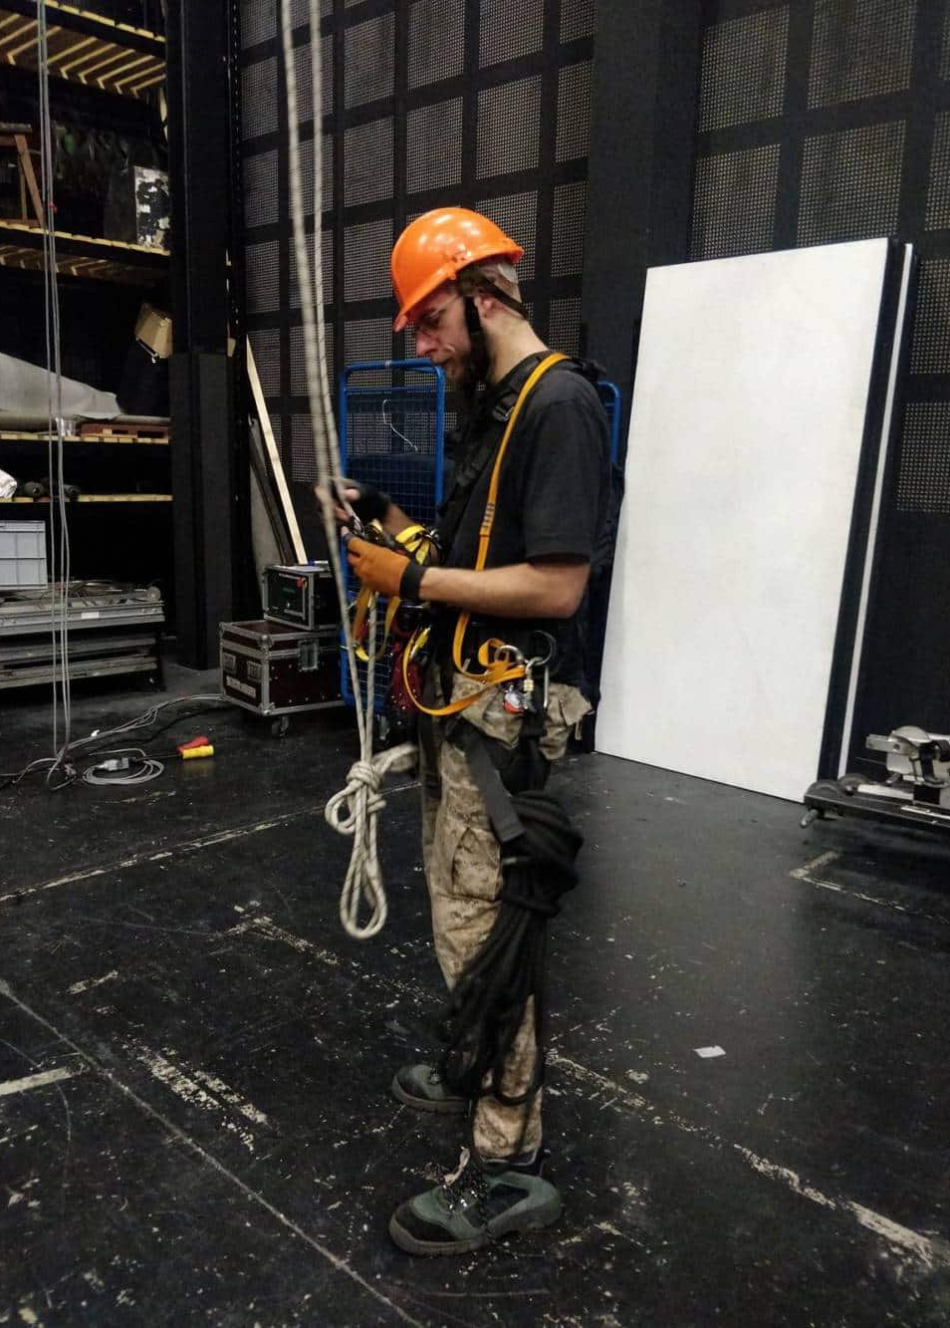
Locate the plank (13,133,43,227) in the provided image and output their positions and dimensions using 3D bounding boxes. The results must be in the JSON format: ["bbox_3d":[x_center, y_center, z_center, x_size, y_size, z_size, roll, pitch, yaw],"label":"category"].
[{"bbox_3d":[-2.689,-2.909,5.553,0.075,0.484,0.040,-20,22,-36],"label":"plank"}]

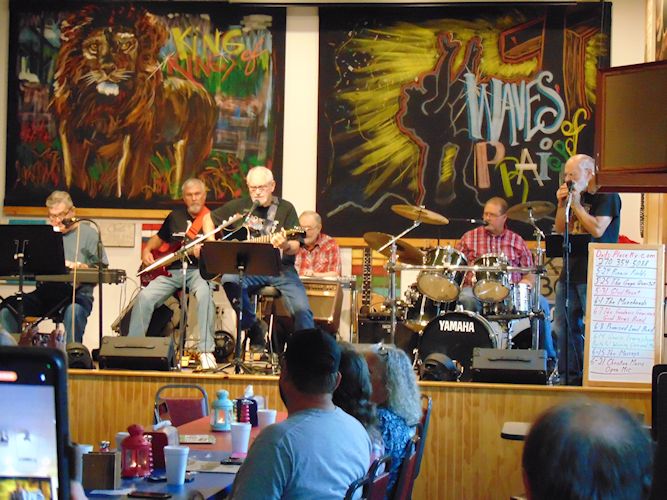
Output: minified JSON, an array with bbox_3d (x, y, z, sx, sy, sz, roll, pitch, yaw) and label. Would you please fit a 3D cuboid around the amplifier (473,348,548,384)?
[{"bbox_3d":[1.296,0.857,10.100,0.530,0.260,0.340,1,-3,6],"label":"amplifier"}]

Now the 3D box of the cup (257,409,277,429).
[{"bbox_3d":[-0.343,0.906,7.100,0.094,0.138,0.094,1,-3,0],"label":"cup"}]

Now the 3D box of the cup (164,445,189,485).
[{"bbox_3d":[-0.596,0.819,5.200,0.094,0.140,0.094,1,-3,0],"label":"cup"}]

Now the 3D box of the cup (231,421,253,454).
[{"bbox_3d":[-0.430,0.883,6.400,0.094,0.140,0.094,1,-3,0],"label":"cup"}]

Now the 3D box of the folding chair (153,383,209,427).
[{"bbox_3d":[-0.940,1.343,8.947,0.430,0.900,0.500,3,-3,-25],"label":"folding chair"}]

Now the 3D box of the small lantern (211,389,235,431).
[{"bbox_3d":[-0.604,0.874,7.450,0.118,0.225,0.118,1,-3,0],"label":"small lantern"}]

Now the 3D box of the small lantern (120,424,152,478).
[{"bbox_3d":[-0.777,0.797,5.400,0.122,0.205,0.122,1,-3,0],"label":"small lantern"}]

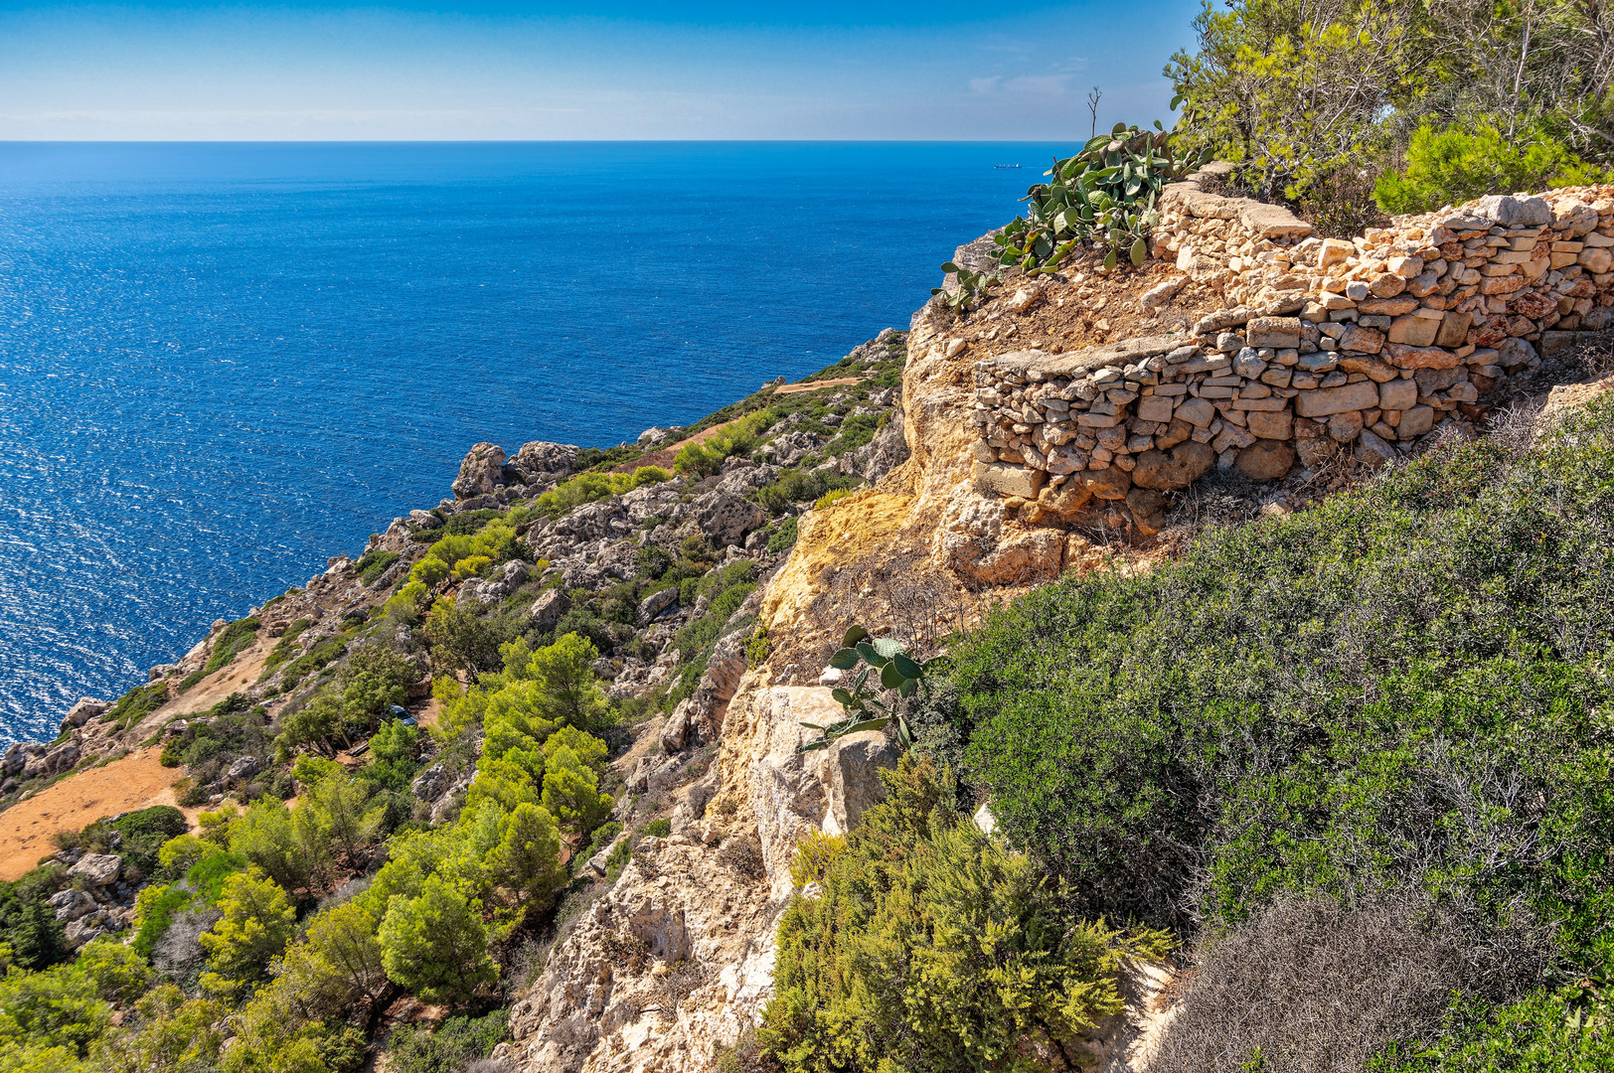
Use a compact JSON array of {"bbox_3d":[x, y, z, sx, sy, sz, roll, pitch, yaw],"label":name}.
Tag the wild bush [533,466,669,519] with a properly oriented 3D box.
[{"bbox_3d":[-27.617,-5.996,162.000,17.000,4.000,5.500,-16,24,-40],"label":"wild bush"}]

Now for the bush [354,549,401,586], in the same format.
[{"bbox_3d":[-49.703,3.649,140.000,3.800,1.900,6.500,1,18,4],"label":"bush"}]

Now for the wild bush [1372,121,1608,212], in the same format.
[{"bbox_3d":[8.032,-4.278,14.200,2.300,1.200,1.800,7,19,21],"label":"wild bush"}]

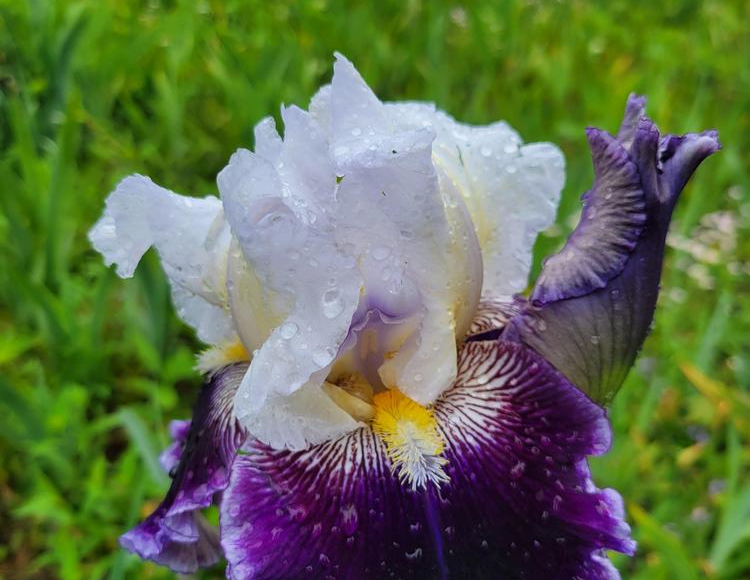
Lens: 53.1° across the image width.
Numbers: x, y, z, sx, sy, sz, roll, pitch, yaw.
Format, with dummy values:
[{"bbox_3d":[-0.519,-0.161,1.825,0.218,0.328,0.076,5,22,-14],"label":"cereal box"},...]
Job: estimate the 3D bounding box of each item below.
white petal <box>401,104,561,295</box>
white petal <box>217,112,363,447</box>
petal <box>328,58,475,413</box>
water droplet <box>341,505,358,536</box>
[{"bbox_3d":[0.030,-0.027,0.222,0.044,0.050,0.030,-3,33,-7],"label":"white petal"},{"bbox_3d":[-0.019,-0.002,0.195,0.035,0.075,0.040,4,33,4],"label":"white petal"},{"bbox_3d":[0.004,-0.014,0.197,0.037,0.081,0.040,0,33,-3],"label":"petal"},{"bbox_3d":[-0.006,0.058,0.190,0.004,0.008,0.003,2,33,0],"label":"water droplet"}]

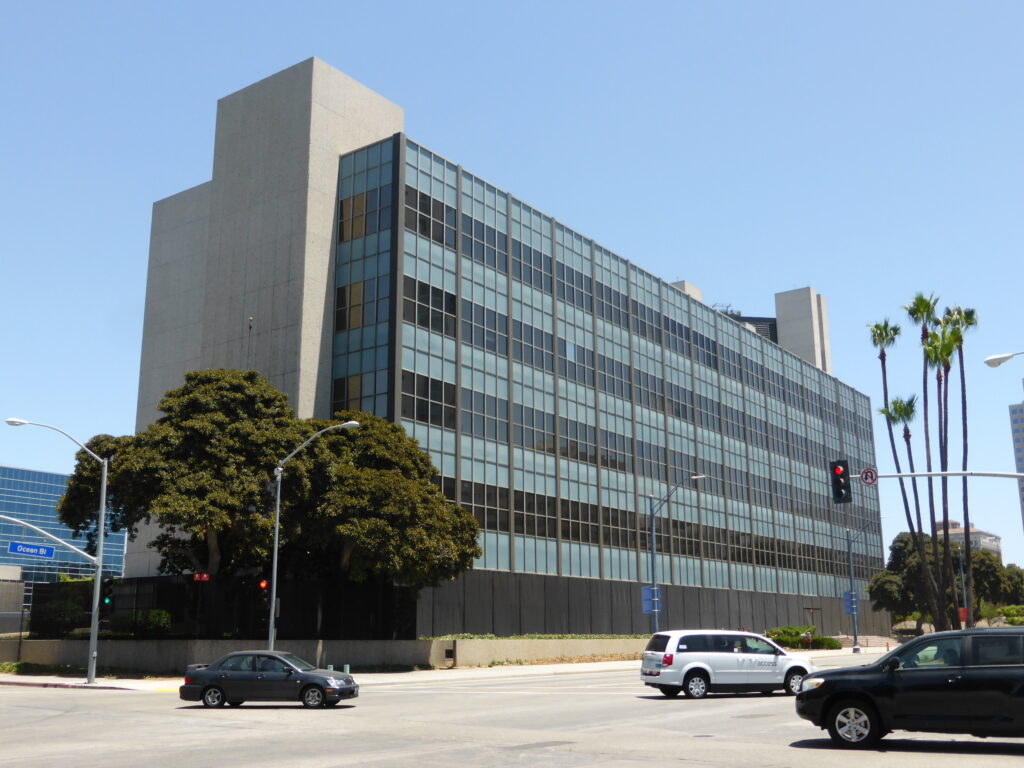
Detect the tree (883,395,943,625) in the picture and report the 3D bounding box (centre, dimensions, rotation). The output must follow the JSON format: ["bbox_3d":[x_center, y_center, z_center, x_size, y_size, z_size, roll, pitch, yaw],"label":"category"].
[{"bbox_3d":[37.120,12.114,95.904,4.150,22.880,3.600,-6,-15,20],"label":"tree"}]

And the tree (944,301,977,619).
[{"bbox_3d":[42.434,7.788,95.777,4.190,31.170,3.500,-6,-15,23],"label":"tree"}]

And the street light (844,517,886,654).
[{"bbox_3d":[28.111,15.812,81.385,3.550,10.365,0.500,-10,-17,35],"label":"street light"}]

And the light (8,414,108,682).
[{"bbox_3d":[-16.895,6.195,38.101,0.400,9.464,4.363,-10,-17,35],"label":"light"}]

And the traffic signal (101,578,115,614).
[{"bbox_3d":[-15.391,8.009,39.300,0.360,1.290,0.560,-10,-17,35],"label":"traffic signal"}]

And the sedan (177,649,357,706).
[{"bbox_3d":[-6.227,7.632,26.896,4.510,1.394,1.700,-2,-14,7],"label":"sedan"}]

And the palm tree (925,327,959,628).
[{"bbox_3d":[40.474,8.739,95.309,3.570,29.120,3.500,-6,-15,22],"label":"palm tree"}]

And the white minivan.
[{"bbox_3d":[6.066,7.817,28.970,5.120,1.750,2.000,4,-14,-16],"label":"white minivan"}]

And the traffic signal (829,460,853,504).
[{"bbox_3d":[10.444,3.130,32.900,0.600,1.320,0.400,-10,-17,35],"label":"traffic signal"}]

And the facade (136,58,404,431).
[{"bbox_3d":[-14.218,-0.899,60.041,13.820,31.670,7.280,-10,-17,35],"label":"facade"}]

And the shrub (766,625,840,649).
[{"bbox_3d":[27.528,23.772,97.067,3.300,2.100,12.000,-10,-17,35],"label":"shrub"}]

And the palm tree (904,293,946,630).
[{"bbox_3d":[39.367,7.105,96.181,3.670,32.720,3.500,-6,-15,22],"label":"palm tree"}]

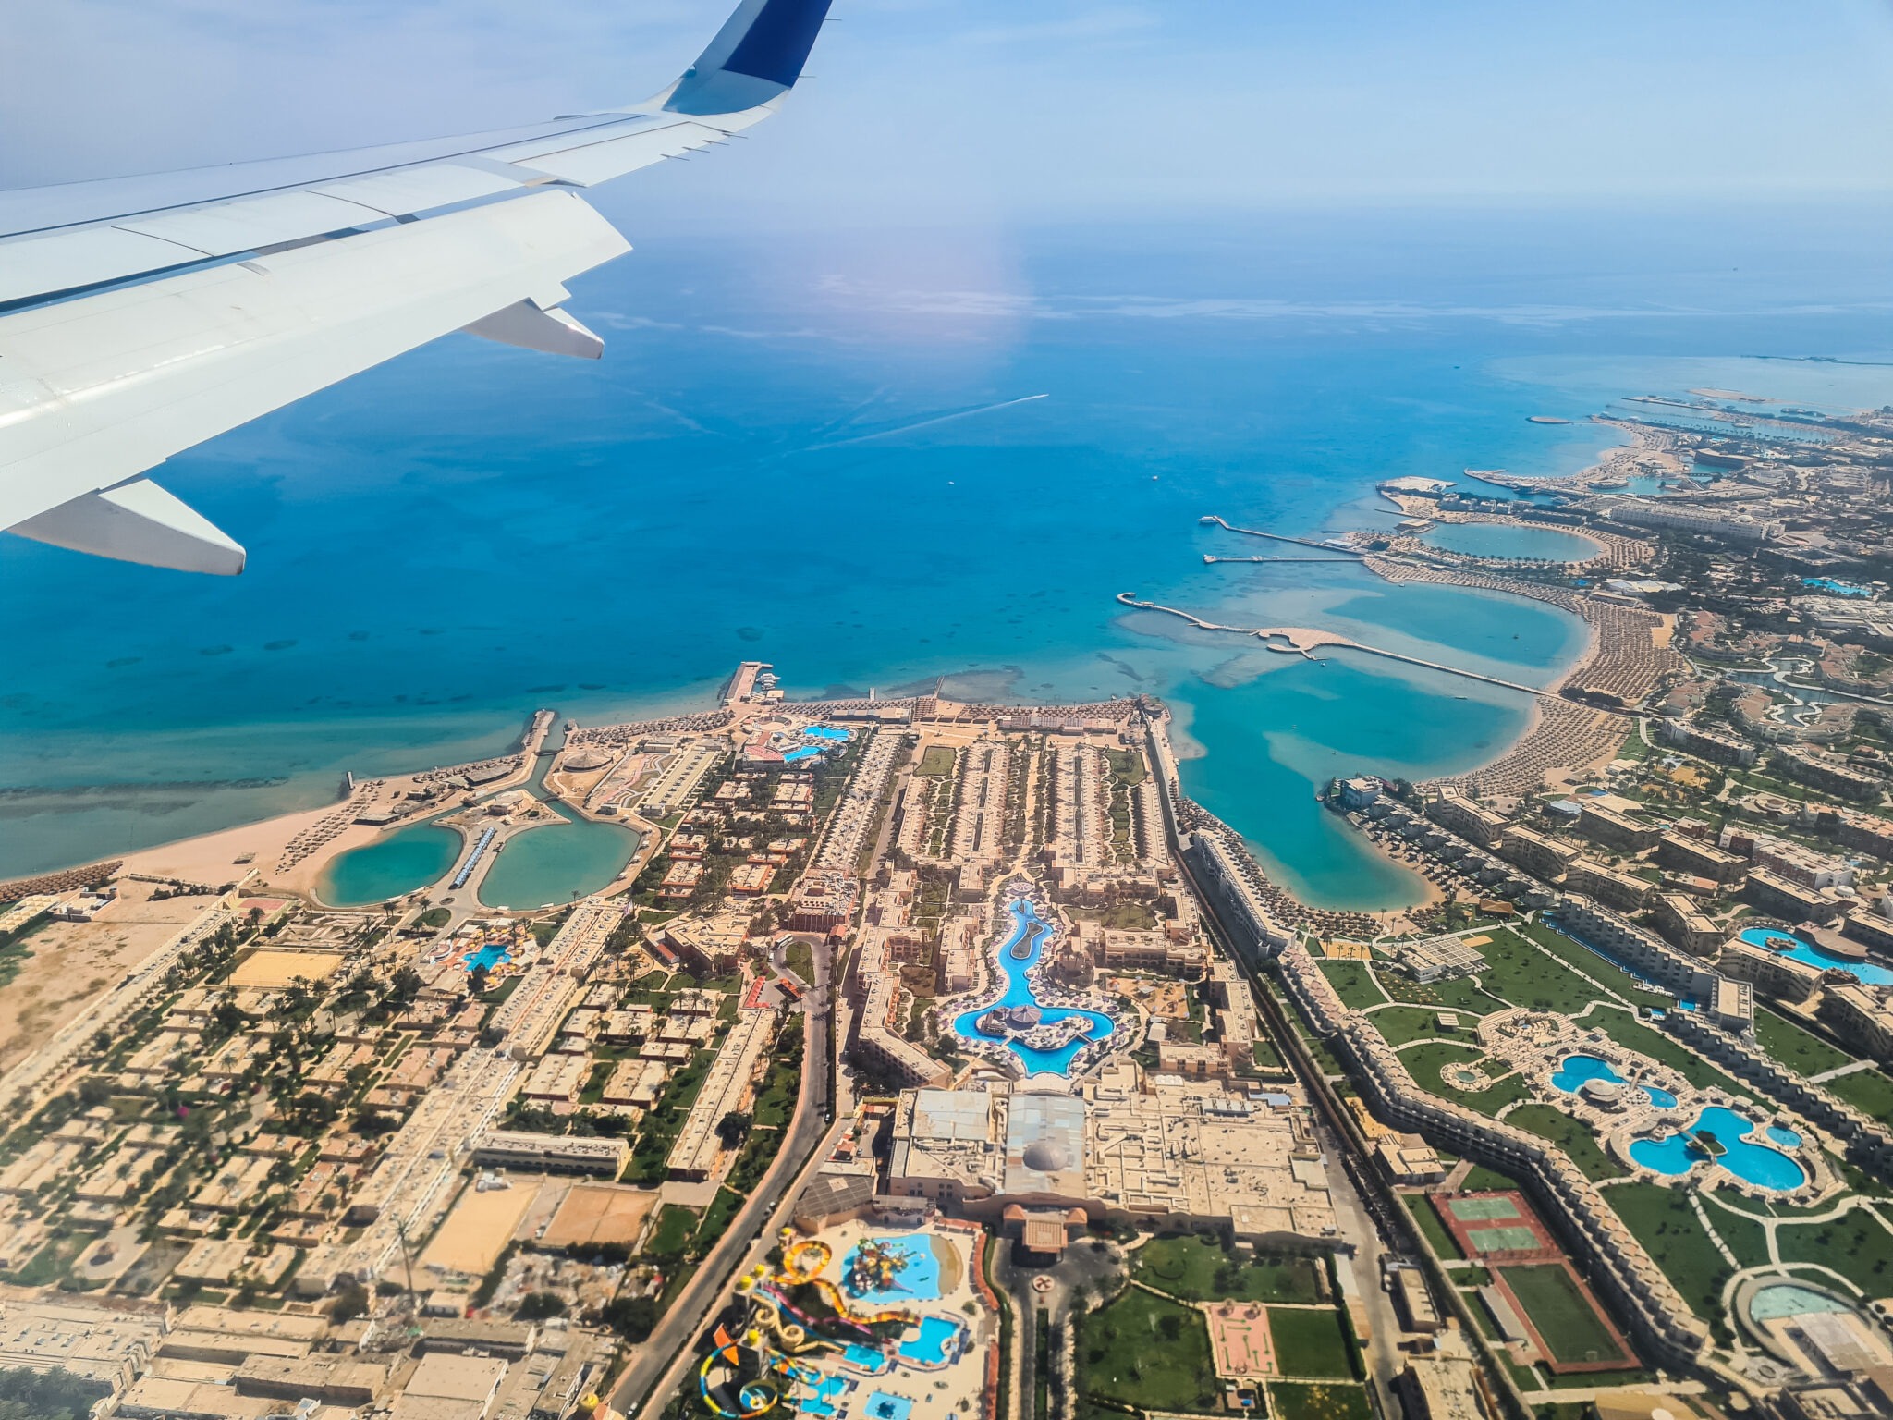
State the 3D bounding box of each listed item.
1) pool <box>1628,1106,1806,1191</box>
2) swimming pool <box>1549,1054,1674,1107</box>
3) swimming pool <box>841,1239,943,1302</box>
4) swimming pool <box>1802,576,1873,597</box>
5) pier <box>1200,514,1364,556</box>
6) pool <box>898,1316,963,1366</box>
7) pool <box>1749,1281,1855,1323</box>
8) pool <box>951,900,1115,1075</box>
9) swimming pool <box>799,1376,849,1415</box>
[{"bbox_3d":[308.790,178.730,563.338,65.000,2.000,49.300,-12,23,-27],"label":"pool"},{"bbox_3d":[287.038,159.877,613.741,49.330,2.000,31.580,6,22,16],"label":"swimming pool"},{"bbox_3d":[-19.843,200.963,509.326,35.130,1.200,33.090,-3,21,-7],"label":"swimming pool"},{"bbox_3d":[828.819,-113.561,1328.888,37.680,2.000,64.840,-5,21,-13],"label":"swimming pool"},{"bbox_3d":[356.088,-187.707,1542.784,36.760,3.000,216.870,-14,25,-32],"label":"pier"},{"bbox_3d":[-5.244,212.589,478.646,16.910,1.500,19.350,7,22,18],"label":"pool"},{"bbox_3d":[292.793,205.636,491.568,36.080,1.500,16.540,-4,21,-9],"label":"pool"},{"bbox_3d":[41.160,132.158,691.806,73.280,2.000,161.090,0,21,1],"label":"pool"},{"bbox_3d":[-39.639,220.661,457.877,11.600,1.500,16.800,5,21,14],"label":"swimming pool"}]

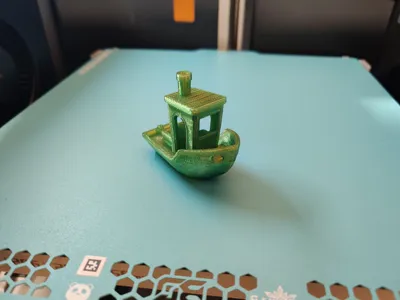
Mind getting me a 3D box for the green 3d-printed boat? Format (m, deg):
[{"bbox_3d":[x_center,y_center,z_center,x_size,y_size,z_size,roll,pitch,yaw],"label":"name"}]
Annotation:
[{"bbox_3d":[-0.004,-0.011,0.147,0.031,0.048,0.060,-23,41,-30],"label":"green 3d-printed boat"}]

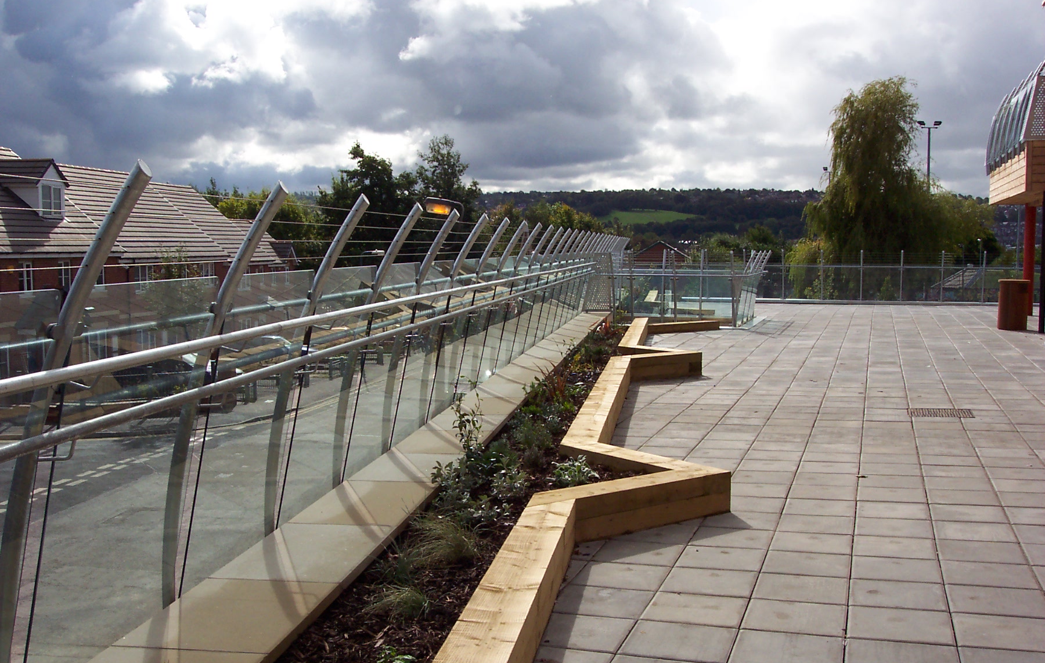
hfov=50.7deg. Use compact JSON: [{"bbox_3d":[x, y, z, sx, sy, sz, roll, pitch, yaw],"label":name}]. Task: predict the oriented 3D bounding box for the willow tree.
[{"bbox_3d":[16.550,-5.500,52.000,6.800,13.000,6.800,-1,4,0],"label":"willow tree"}]

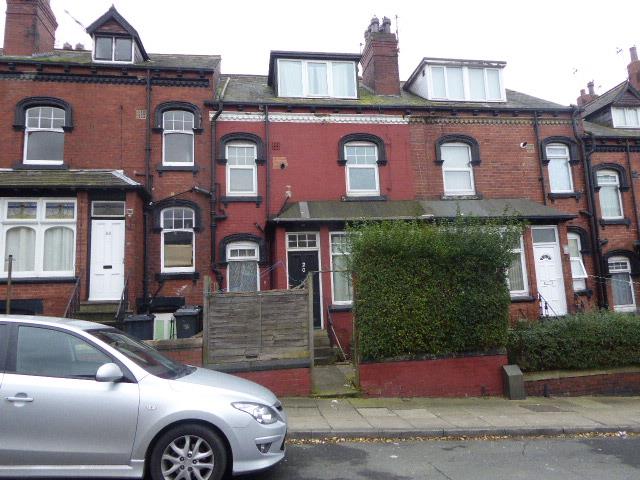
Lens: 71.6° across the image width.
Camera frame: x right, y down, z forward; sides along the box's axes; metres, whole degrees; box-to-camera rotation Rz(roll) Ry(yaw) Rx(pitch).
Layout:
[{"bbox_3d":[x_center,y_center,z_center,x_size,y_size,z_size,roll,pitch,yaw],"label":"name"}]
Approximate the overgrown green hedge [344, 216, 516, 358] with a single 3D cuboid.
[{"bbox_3d":[2.133,0.945,8.551,3.030,2.500,0.900,-1,-8,-8],"label":"overgrown green hedge"}]

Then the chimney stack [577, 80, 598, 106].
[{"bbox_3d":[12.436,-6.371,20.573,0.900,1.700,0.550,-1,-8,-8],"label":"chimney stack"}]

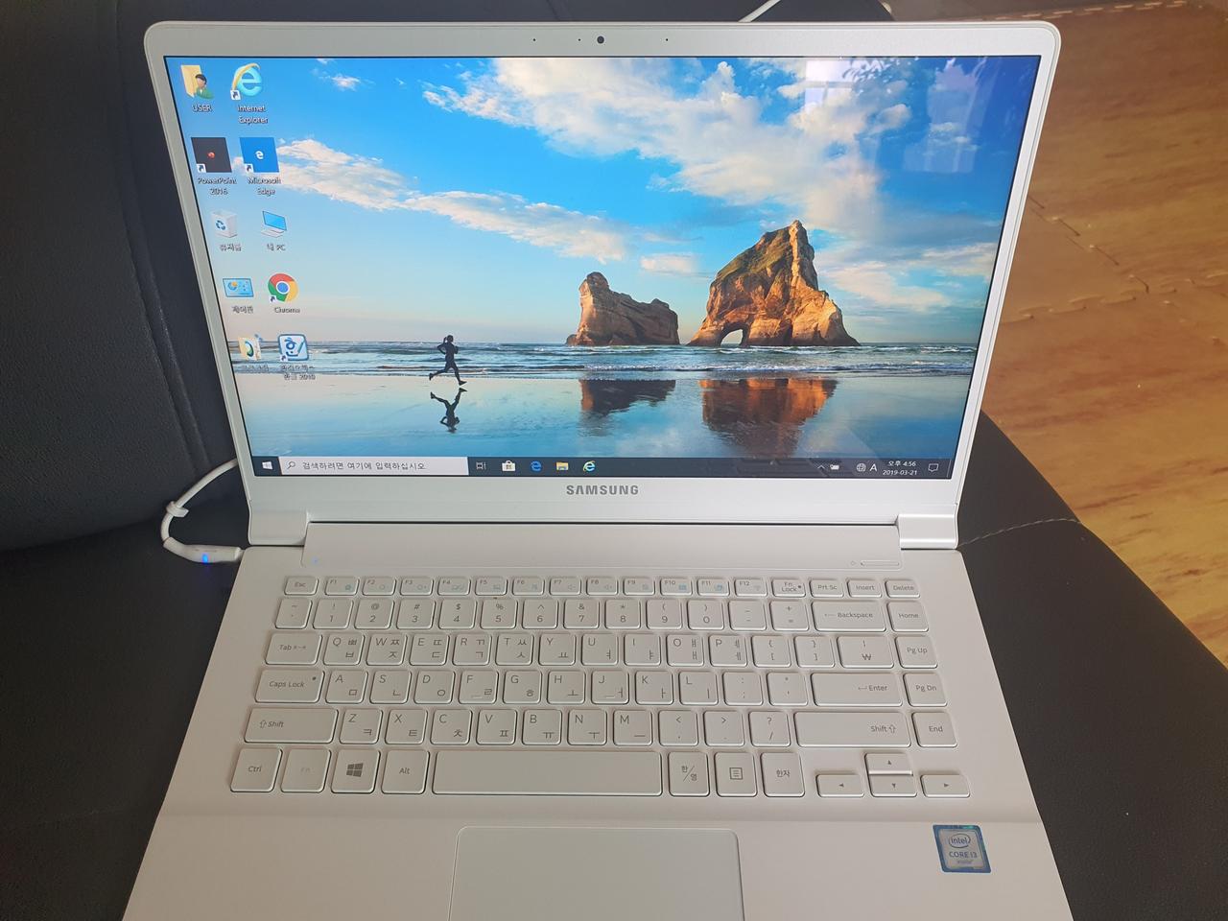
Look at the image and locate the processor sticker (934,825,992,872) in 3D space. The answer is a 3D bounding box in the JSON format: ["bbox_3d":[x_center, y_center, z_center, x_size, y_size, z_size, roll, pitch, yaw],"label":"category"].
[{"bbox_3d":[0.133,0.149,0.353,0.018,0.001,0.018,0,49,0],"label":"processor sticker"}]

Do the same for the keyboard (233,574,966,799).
[{"bbox_3d":[-0.006,0.094,0.401,0.297,0.006,0.103,0,49,0],"label":"keyboard"}]

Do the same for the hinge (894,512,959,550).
[{"bbox_3d":[0.152,0.036,0.450,0.028,0.013,0.015,0,49,0],"label":"hinge"}]

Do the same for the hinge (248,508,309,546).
[{"bbox_3d":[-0.163,0.035,0.451,0.028,0.013,0.015,0,49,0],"label":"hinge"}]

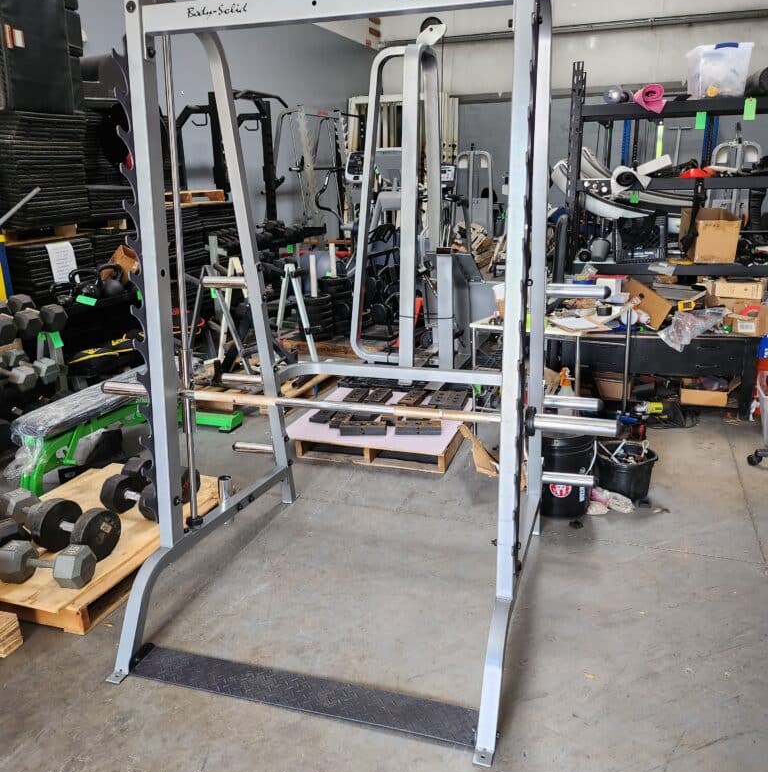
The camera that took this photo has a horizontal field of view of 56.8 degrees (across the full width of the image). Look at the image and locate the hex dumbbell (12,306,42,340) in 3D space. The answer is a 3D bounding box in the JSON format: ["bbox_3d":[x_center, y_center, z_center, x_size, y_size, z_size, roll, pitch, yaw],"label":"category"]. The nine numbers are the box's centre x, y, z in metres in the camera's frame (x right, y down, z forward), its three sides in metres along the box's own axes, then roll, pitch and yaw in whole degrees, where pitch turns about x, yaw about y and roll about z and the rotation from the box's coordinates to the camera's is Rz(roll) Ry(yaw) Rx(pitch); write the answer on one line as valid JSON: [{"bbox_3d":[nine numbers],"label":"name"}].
[{"bbox_3d":[-2.099,-0.397,4.000,0.320,0.140,0.145,19,16,13],"label":"hex dumbbell"}]

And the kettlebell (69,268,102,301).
[{"bbox_3d":[-1.927,-0.651,4.600,0.190,0.225,0.175,-8,18,-21],"label":"kettlebell"}]

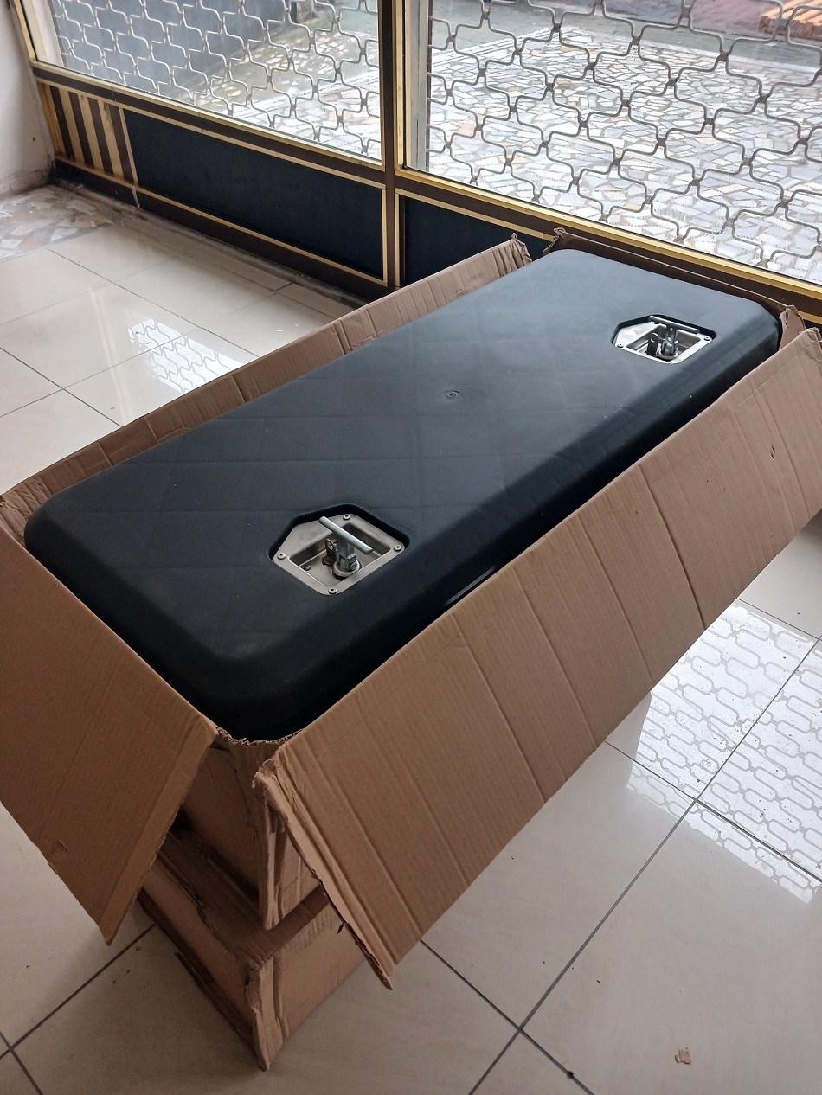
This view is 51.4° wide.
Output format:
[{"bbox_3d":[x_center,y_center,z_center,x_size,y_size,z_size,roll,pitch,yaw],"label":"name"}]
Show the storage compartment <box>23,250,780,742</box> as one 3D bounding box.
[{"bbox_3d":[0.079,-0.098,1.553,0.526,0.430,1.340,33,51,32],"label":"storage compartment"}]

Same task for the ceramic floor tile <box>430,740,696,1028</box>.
[{"bbox_3d":[0.162,0.526,1.715,0.580,0.010,0.580,31,50,31],"label":"ceramic floor tile"}]

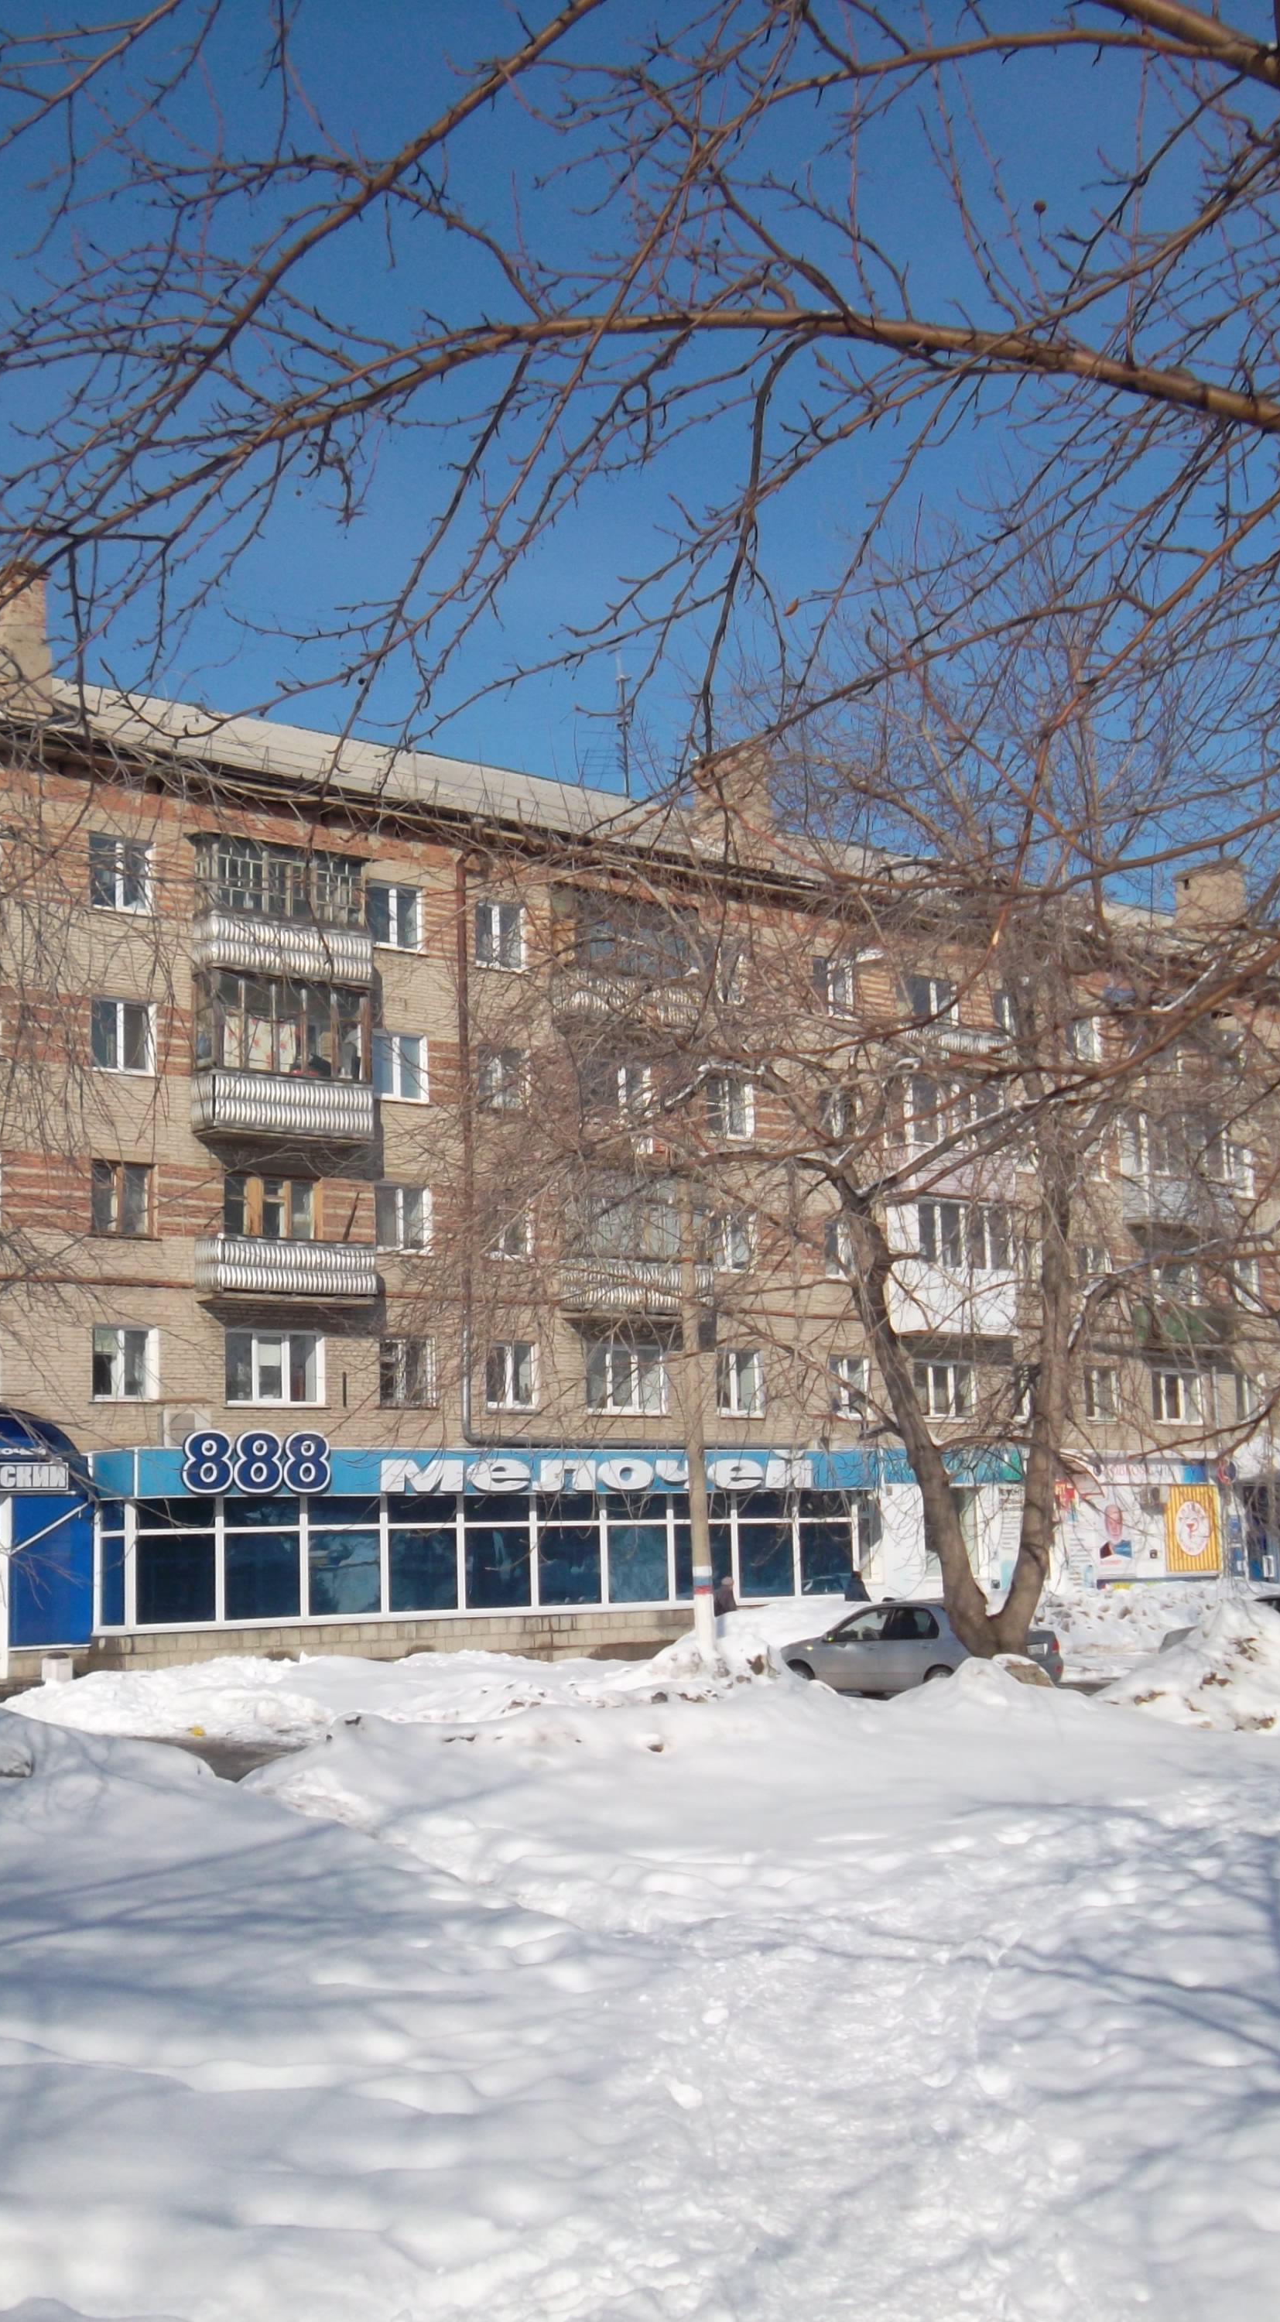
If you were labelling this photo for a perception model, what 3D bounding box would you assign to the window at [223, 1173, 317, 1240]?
[{"bbox_3d":[-6.411,0.925,42.162,1.961,1.270,0.150,6,-12,-37],"label":"window"}]

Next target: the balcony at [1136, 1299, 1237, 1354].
[{"bbox_3d":[12.665,3.873,56.508,3.200,1.020,0.820,6,-12,-38],"label":"balcony"}]

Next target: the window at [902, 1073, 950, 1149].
[{"bbox_3d":[5.909,-1.047,49.824,1.380,1.530,0.120,5,-13,-37],"label":"window"}]

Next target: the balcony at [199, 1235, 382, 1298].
[{"bbox_3d":[-5.898,1.867,40.462,3.040,1.070,0.800,5,-13,-37],"label":"balcony"}]

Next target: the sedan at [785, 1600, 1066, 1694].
[{"bbox_3d":[3.848,6.968,34.088,1.690,1.460,4.350,7,-13,-41],"label":"sedan"}]

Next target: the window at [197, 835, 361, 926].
[{"bbox_3d":[-6.323,-4.715,42.699,2.990,1.260,0.850,6,-12,-37],"label":"window"}]

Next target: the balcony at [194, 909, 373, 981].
[{"bbox_3d":[-6.245,-3.619,42.495,3.170,1.000,0.820,6,-12,-38],"label":"balcony"}]

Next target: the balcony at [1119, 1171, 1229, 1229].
[{"bbox_3d":[12.126,0.963,54.677,2.850,1.140,0.800,5,-13,-37],"label":"balcony"}]

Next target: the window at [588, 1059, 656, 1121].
[{"bbox_3d":[-0.418,-1.318,47.353,1.701,1.225,0.150,6,-12,-37],"label":"window"}]

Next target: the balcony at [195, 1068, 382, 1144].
[{"bbox_3d":[-6.024,-0.812,40.941,3.050,1.140,0.800,5,-13,-37],"label":"balcony"}]

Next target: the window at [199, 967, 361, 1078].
[{"bbox_3d":[-6.235,-2.209,42.263,2.990,1.670,0.850,6,-12,-37],"label":"window"}]

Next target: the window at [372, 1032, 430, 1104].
[{"bbox_3d":[-4.238,-1.648,43.024,1.170,1.260,0.160,5,-13,-37],"label":"window"}]

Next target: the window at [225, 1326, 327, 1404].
[{"bbox_3d":[-6.099,3.451,40.478,1.880,1.280,0.160,5,-13,-37],"label":"window"}]

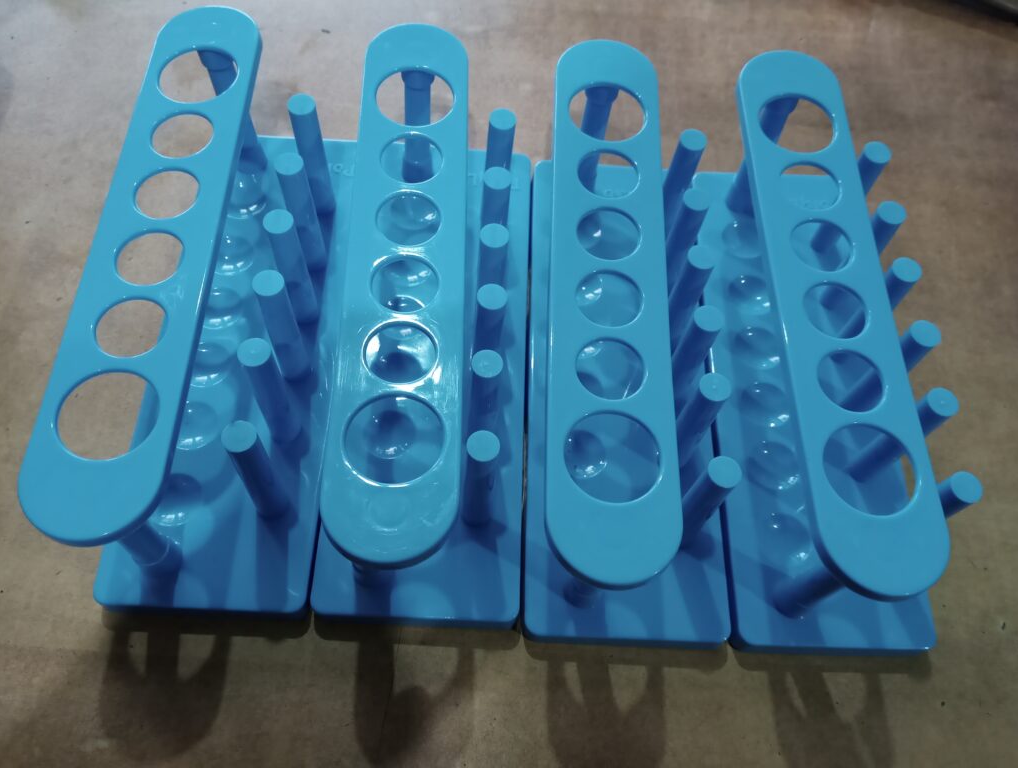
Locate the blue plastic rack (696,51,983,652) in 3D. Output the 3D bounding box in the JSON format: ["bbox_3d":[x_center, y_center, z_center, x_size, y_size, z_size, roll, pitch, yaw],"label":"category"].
[{"bbox_3d":[0.125,-0.017,0.328,0.075,0.084,0.225,2,62,-3],"label":"blue plastic rack"}]

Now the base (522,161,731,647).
[{"bbox_3d":[0.046,-0.004,0.357,0.075,0.012,0.225,3,62,-2],"label":"base"}]

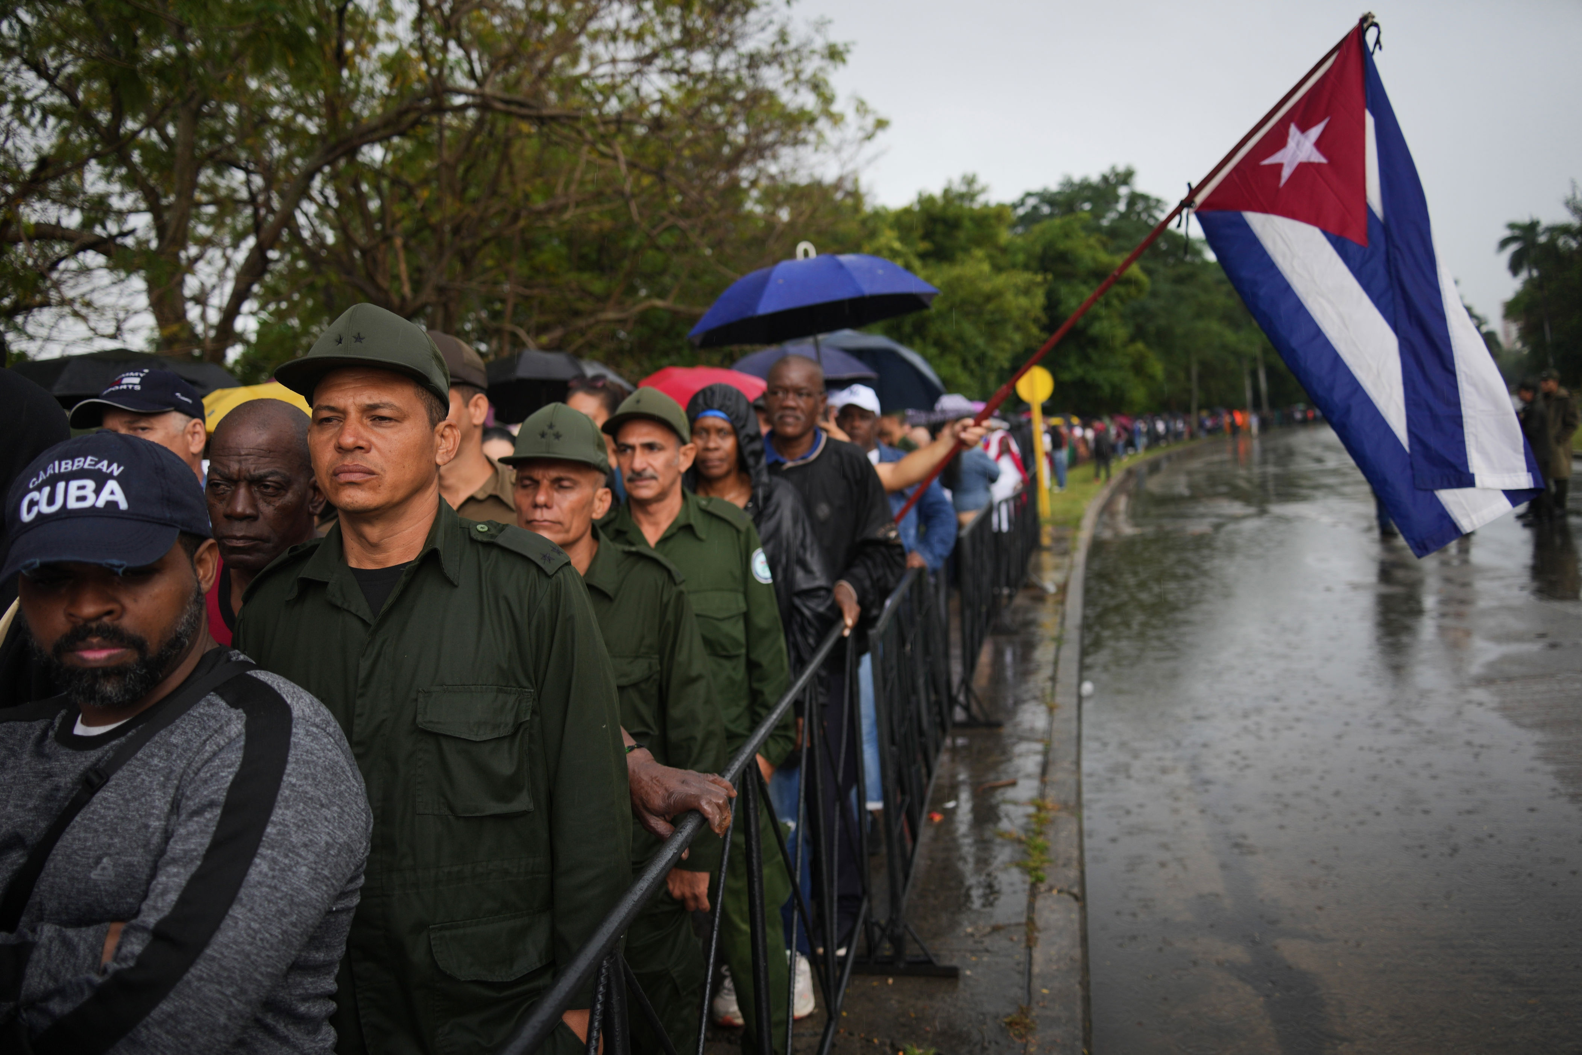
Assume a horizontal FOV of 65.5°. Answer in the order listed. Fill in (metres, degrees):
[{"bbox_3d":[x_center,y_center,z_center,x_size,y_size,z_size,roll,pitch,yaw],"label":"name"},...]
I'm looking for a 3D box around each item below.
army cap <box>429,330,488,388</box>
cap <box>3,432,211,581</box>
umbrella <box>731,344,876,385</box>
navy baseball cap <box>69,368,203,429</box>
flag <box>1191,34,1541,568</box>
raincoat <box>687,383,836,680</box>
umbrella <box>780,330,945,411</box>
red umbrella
[{"bbox_3d":[-0.683,-0.314,2.350,0.180,0.130,0.260,-2,4,25],"label":"army cap"},{"bbox_3d":[-0.698,-0.018,1.250,0.180,0.140,0.270,-4,14,-2],"label":"cap"},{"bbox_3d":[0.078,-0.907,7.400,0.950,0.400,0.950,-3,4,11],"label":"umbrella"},{"bbox_3d":[-1.266,-0.251,2.380,0.180,0.130,0.270,-3,4,18],"label":"navy baseball cap"},{"bbox_3d":[1.362,-0.557,2.900,0.760,1.250,0.360,-2,4,27],"label":"flag"},{"bbox_3d":[-0.098,0.089,3.300,0.560,0.960,0.380,-3,4,16],"label":"raincoat"},{"bbox_3d":[0.445,-0.944,7.700,1.080,0.500,1.080,6,-22,0],"label":"umbrella"},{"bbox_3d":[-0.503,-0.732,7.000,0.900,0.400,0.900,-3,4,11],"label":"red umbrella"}]

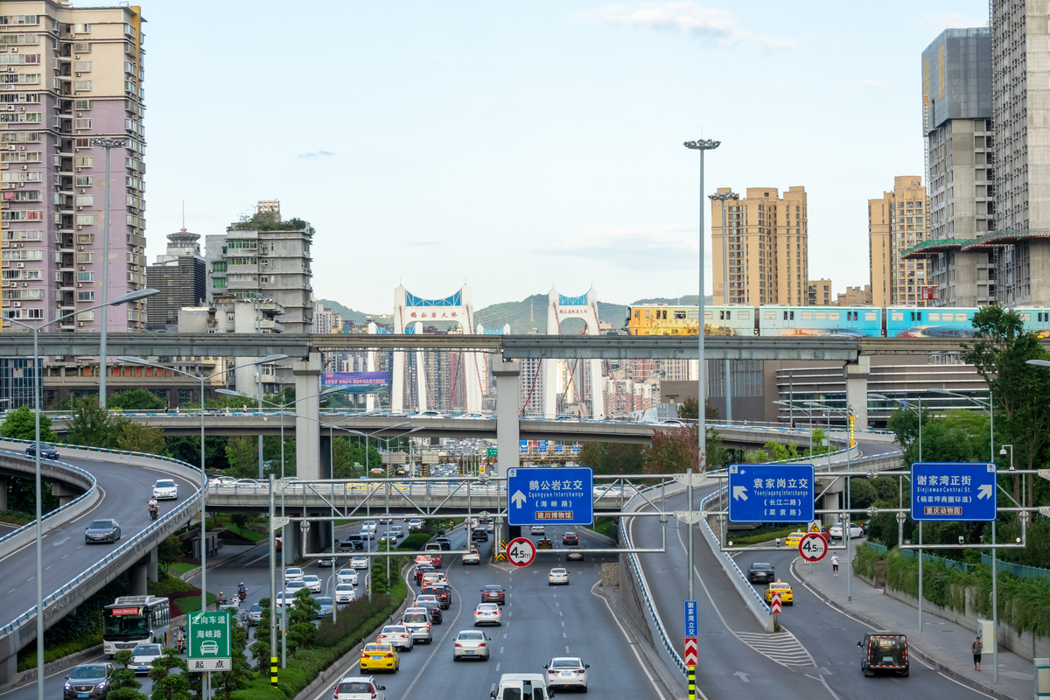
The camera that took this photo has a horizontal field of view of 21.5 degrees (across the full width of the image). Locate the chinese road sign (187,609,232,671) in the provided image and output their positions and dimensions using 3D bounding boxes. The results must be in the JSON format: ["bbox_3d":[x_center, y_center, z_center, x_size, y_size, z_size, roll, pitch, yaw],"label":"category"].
[{"bbox_3d":[-10.816,9.976,95.000,1.500,2.140,0.080,-1,-1,0],"label":"chinese road sign"}]

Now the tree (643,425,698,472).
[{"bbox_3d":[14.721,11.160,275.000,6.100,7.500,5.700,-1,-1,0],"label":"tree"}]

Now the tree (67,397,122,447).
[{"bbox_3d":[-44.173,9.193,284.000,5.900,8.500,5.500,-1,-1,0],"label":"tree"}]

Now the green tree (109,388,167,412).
[{"bbox_3d":[-50.589,7.260,362.000,7.500,5.000,6.500,-1,-1,0],"label":"green tree"}]

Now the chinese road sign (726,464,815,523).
[{"bbox_3d":[10.064,5.863,113.000,3.500,2.400,0.120,-1,-1,0],"label":"chinese road sign"}]

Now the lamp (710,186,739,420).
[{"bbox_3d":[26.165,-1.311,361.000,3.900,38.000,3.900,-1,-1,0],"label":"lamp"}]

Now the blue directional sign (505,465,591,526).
[{"bbox_3d":[1.028,5.970,113.000,3.500,2.400,0.120,-1,-1,0],"label":"blue directional sign"}]

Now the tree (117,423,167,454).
[{"bbox_3d":[-38.549,10.706,279.000,5.100,7.000,4.800,-1,-1,0],"label":"tree"}]

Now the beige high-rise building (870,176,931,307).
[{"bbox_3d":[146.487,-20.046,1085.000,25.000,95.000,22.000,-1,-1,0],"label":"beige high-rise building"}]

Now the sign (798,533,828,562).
[{"bbox_3d":[11.961,8.201,114.800,1.200,1.200,0.060,-1,-1,0],"label":"sign"}]

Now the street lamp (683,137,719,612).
[{"bbox_3d":[18.207,-0.942,284.000,3.900,41.500,3.900,-1,-1,0],"label":"street lamp"}]

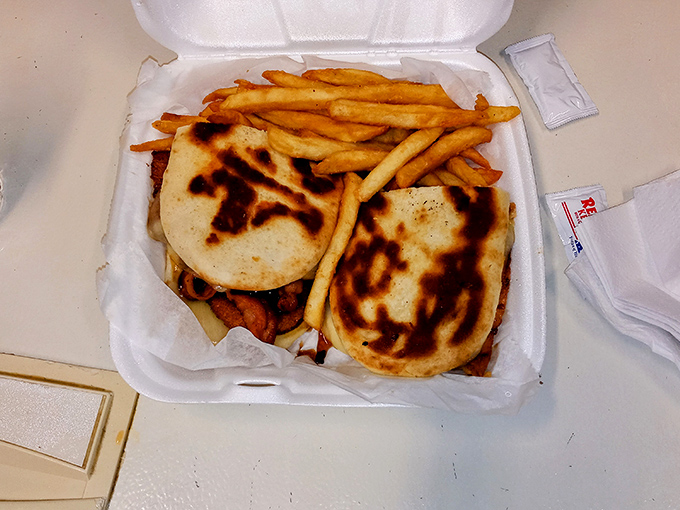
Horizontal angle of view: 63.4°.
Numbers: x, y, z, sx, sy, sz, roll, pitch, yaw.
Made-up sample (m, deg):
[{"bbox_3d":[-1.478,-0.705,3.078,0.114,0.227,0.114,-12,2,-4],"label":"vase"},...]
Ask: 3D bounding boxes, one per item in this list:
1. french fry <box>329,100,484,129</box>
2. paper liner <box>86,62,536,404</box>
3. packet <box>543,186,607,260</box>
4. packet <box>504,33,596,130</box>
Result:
[{"bbox_3d":[0.040,-0.083,0.327,0.093,0.011,0.012,5,73,4],"label":"french fry"},{"bbox_3d":[-0.012,-0.018,0.329,0.241,0.048,0.215,0,73,3],"label":"paper liner"},{"bbox_3d":[0.157,-0.011,0.344,0.038,0.008,0.069,-11,72,-1],"label":"packet"},{"bbox_3d":[0.146,-0.121,0.379,0.038,0.008,0.069,-20,73,-4],"label":"packet"}]

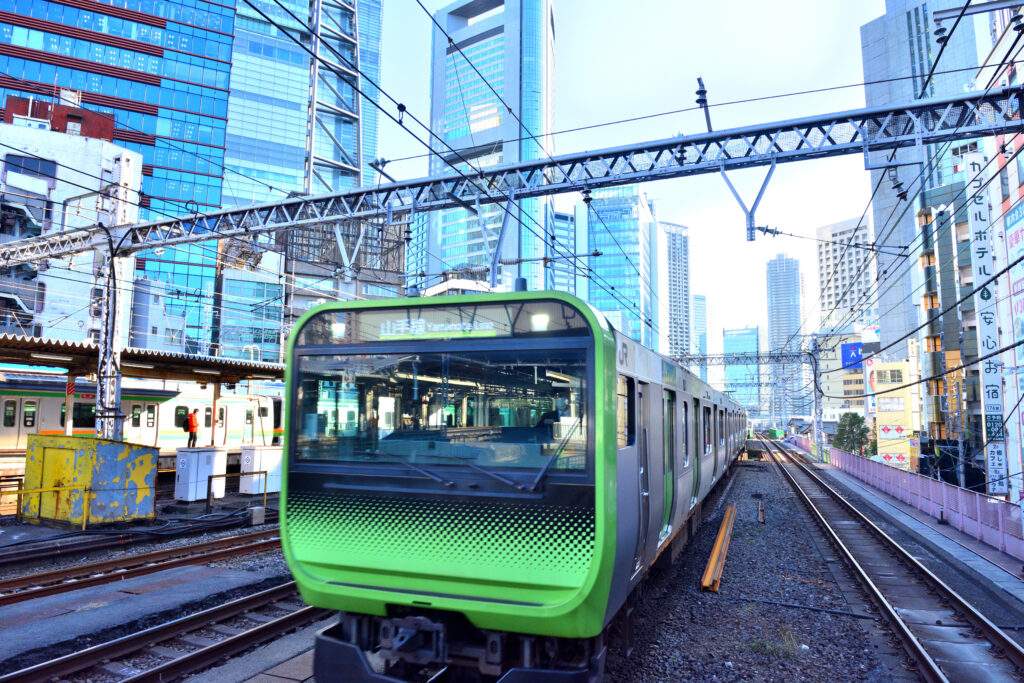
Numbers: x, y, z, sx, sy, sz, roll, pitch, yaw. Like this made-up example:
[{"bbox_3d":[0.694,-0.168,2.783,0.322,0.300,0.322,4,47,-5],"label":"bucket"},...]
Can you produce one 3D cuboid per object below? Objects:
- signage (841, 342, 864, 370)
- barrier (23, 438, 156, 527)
[{"bbox_3d":[107.547,4.566,215.000,7.000,7.700,0.600,-2,-7,25],"label":"signage"},{"bbox_3d":[-11.040,3.522,17.952,2.827,2.170,1.724,-3,-7,27],"label":"barrier"}]

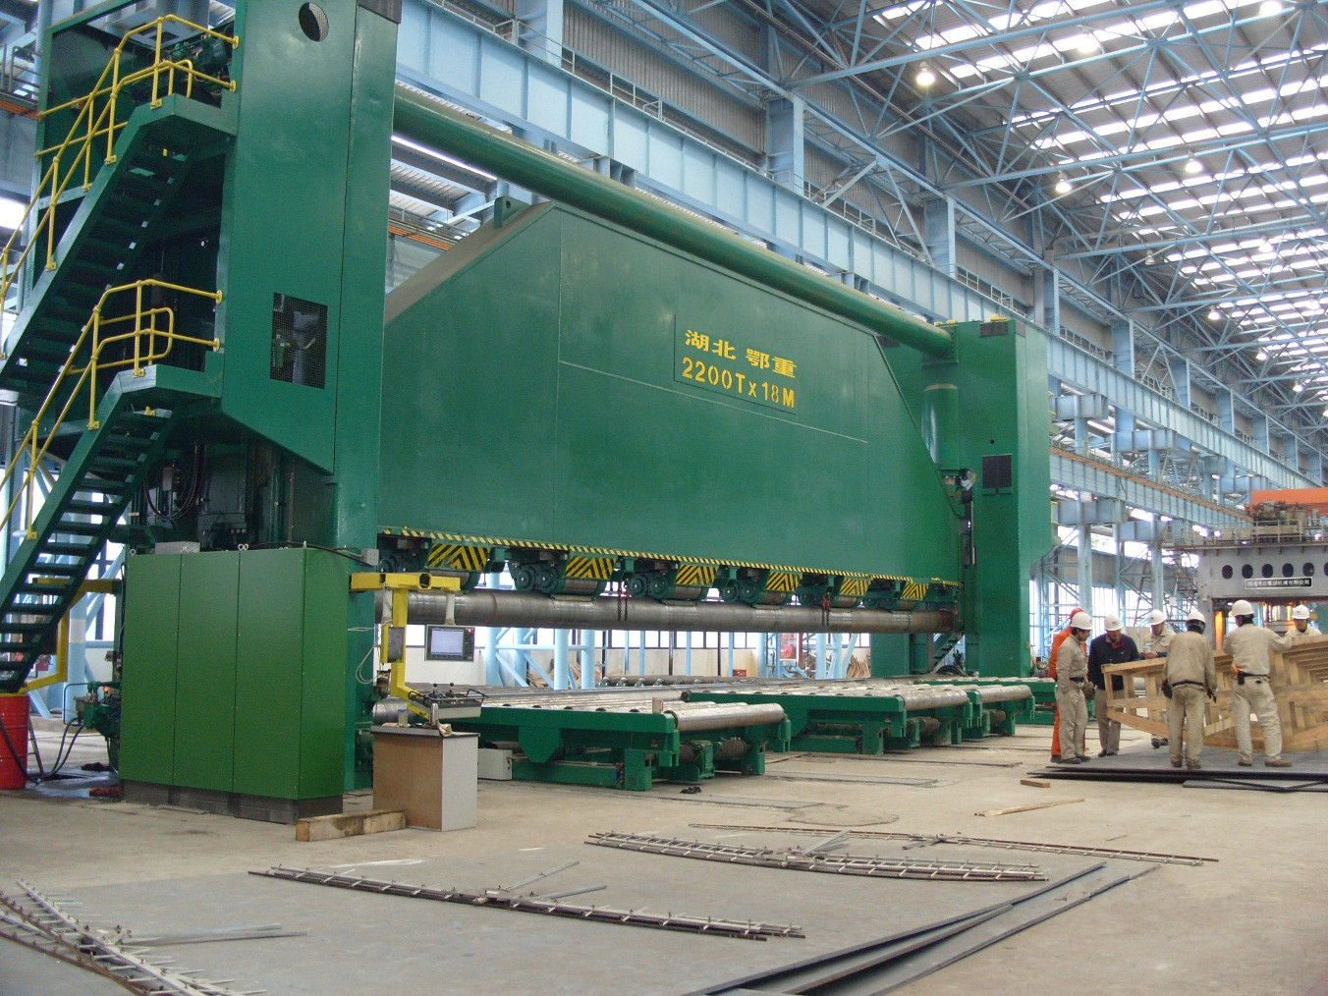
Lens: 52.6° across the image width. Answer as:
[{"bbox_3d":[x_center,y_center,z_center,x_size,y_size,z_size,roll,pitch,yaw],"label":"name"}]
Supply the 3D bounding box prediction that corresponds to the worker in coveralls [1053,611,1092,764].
[{"bbox_3d":[4.696,2.173,15.425,0.440,1.725,0.470,-1,-6,17],"label":"worker in coveralls"}]

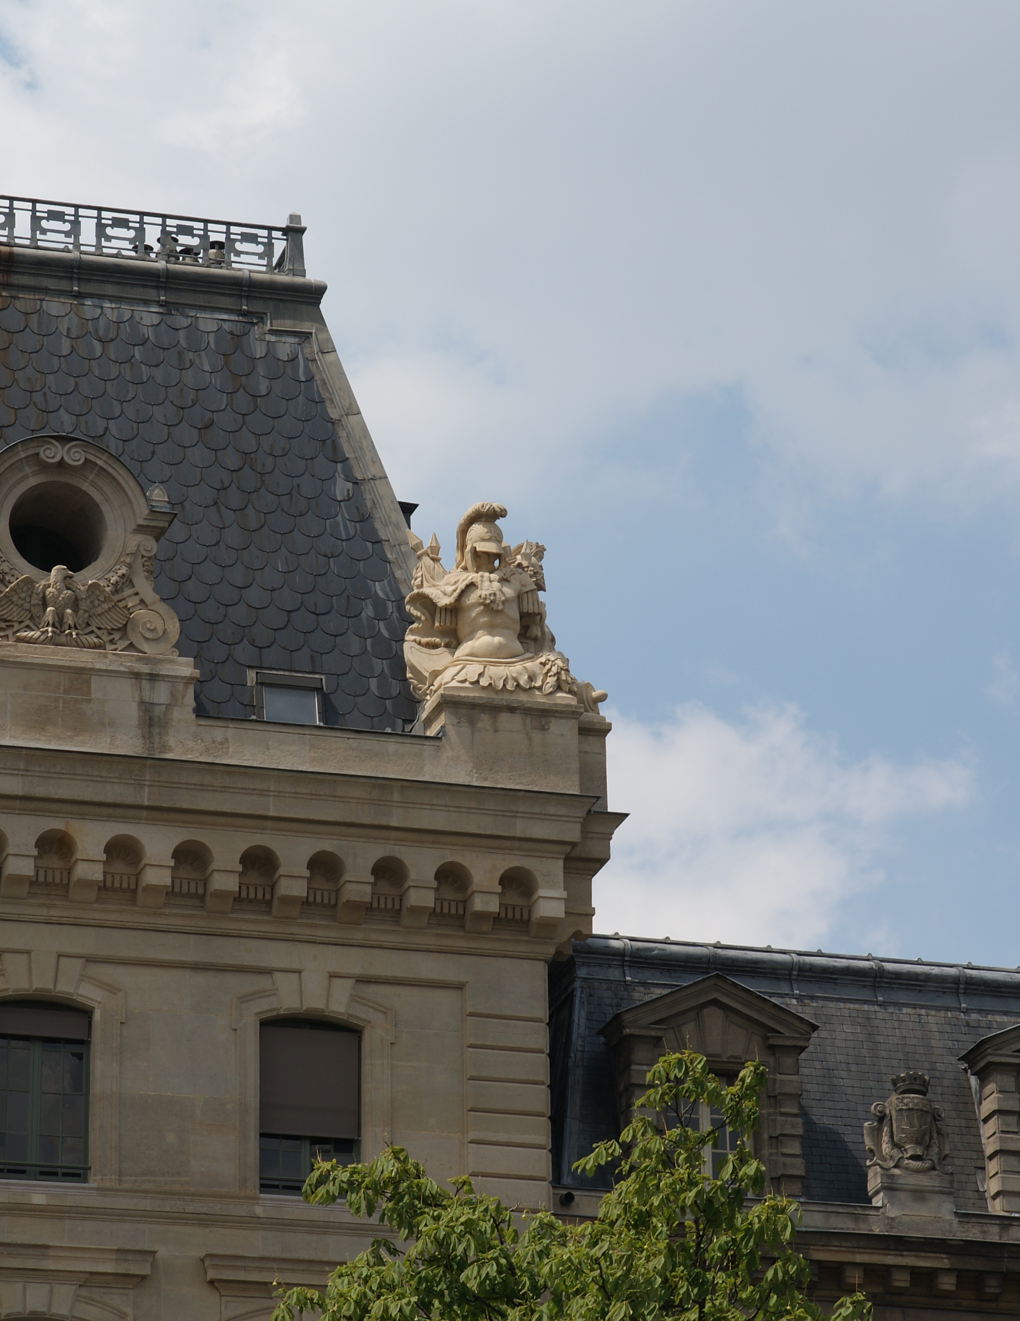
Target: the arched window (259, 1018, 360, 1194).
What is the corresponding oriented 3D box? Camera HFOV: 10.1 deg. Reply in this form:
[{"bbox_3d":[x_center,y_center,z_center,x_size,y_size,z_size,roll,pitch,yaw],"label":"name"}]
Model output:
[{"bbox_3d":[-2.275,5.086,65.615,1.220,2.086,0.280,5,-22,-16],"label":"arched window"}]

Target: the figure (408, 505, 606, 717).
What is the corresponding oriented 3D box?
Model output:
[{"bbox_3d":[-0.097,-0.485,68.148,2.000,2.350,1.300,5,-22,-16],"label":"figure"}]

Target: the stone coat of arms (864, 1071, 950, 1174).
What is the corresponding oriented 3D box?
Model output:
[{"bbox_3d":[4.702,5.471,68.283,0.900,1.180,0.450,5,-22,-16],"label":"stone coat of arms"}]

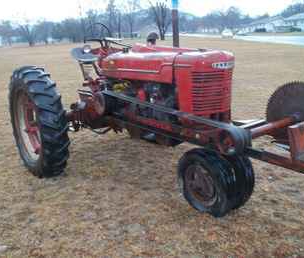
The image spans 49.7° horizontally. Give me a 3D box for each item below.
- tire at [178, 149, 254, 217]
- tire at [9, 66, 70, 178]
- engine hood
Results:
[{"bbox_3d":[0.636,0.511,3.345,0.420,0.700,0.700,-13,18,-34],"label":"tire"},{"bbox_3d":[-1.553,-0.082,4.419,0.330,1.500,1.500,-13,18,-35],"label":"tire"},{"bbox_3d":[0.052,-0.757,3.731,0.490,0.390,1.970,-13,18,-35],"label":"engine hood"}]

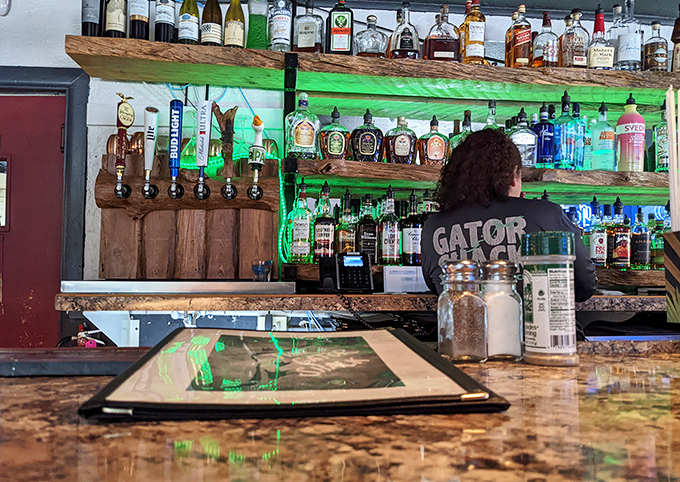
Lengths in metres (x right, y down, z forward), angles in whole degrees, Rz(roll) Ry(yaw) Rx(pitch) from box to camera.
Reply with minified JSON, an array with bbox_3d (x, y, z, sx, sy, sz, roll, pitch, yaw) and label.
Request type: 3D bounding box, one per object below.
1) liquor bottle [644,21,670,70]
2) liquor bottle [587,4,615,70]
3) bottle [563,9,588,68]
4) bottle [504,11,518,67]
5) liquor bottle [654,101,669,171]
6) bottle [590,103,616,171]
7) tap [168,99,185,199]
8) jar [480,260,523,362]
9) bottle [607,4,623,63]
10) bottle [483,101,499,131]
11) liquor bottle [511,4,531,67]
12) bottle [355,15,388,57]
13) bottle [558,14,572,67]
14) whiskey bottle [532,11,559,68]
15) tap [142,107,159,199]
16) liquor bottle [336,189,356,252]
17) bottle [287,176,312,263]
[{"bbox_3d":[1.382,-0.836,2.316,0.090,0.240,0.090,1,-2,4],"label":"liquor bottle"},{"bbox_3d":[1.153,-0.883,2.338,0.095,0.322,0.088,1,-1,15],"label":"liquor bottle"},{"bbox_3d":[1.013,-0.857,2.273,0.112,0.283,0.084,1,-2,-5],"label":"bottle"},{"bbox_3d":[0.778,-0.878,2.367,0.075,0.292,0.075,1,-2,3],"label":"bottle"},{"bbox_3d":[1.491,-0.479,2.420,0.098,0.335,0.092,1,-4,-6],"label":"liquor bottle"},{"bbox_3d":[1.154,-0.450,2.320,0.090,0.310,0.090,1,-1,-6],"label":"bottle"},{"bbox_3d":[-0.643,-0.364,2.085,0.063,0.393,0.100,1,-1,-6],"label":"tap"},{"bbox_3d":[0.174,0.074,0.575,0.044,0.106,0.044,0,-4,8],"label":"jar"},{"bbox_3d":[1.280,-0.908,2.438,0.092,0.363,0.092,1,-2,-7],"label":"bottle"},{"bbox_3d":[0.657,-0.463,2.290,0.088,0.295,0.085,1,-4,-7],"label":"bottle"},{"bbox_3d":[0.784,-0.878,2.287,0.075,0.287,0.075,1,-2,7],"label":"liquor bottle"},{"bbox_3d":[0.130,-0.830,2.160,0.127,0.183,0.075,1,-4,-5],"label":"bottle"},{"bbox_3d":[1.036,-0.874,2.390,0.106,0.288,0.075,1,-2,-7],"label":"bottle"},{"bbox_3d":[0.895,-0.866,2.301,0.094,0.264,0.094,1,-2,-7],"label":"whiskey bottle"},{"bbox_3d":[-0.718,-0.334,2.010,0.062,0.347,0.100,1,-2,-7],"label":"tap"},{"bbox_3d":[0.031,-0.060,2.201,0.093,0.312,0.090,1,-1,-3],"label":"liquor bottle"},{"bbox_3d":[-0.157,-0.084,2.180,0.089,0.346,0.085,1,-4,-4],"label":"bottle"}]

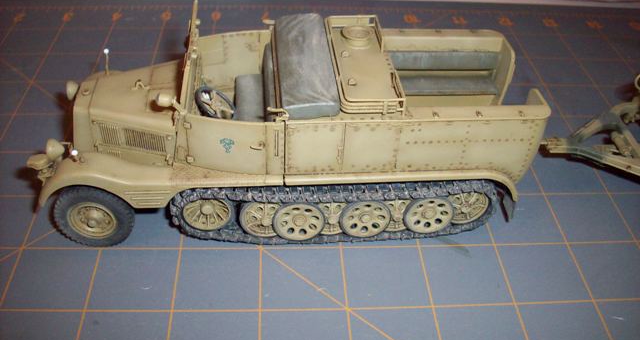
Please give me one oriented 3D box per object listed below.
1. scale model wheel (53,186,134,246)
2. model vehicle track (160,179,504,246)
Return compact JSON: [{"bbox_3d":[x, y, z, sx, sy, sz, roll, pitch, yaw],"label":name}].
[{"bbox_3d":[-0.068,0.013,0.207,0.025,0.025,0.007,-1,38,-5],"label":"scale model wheel"},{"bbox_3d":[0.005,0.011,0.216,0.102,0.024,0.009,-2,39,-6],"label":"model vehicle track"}]

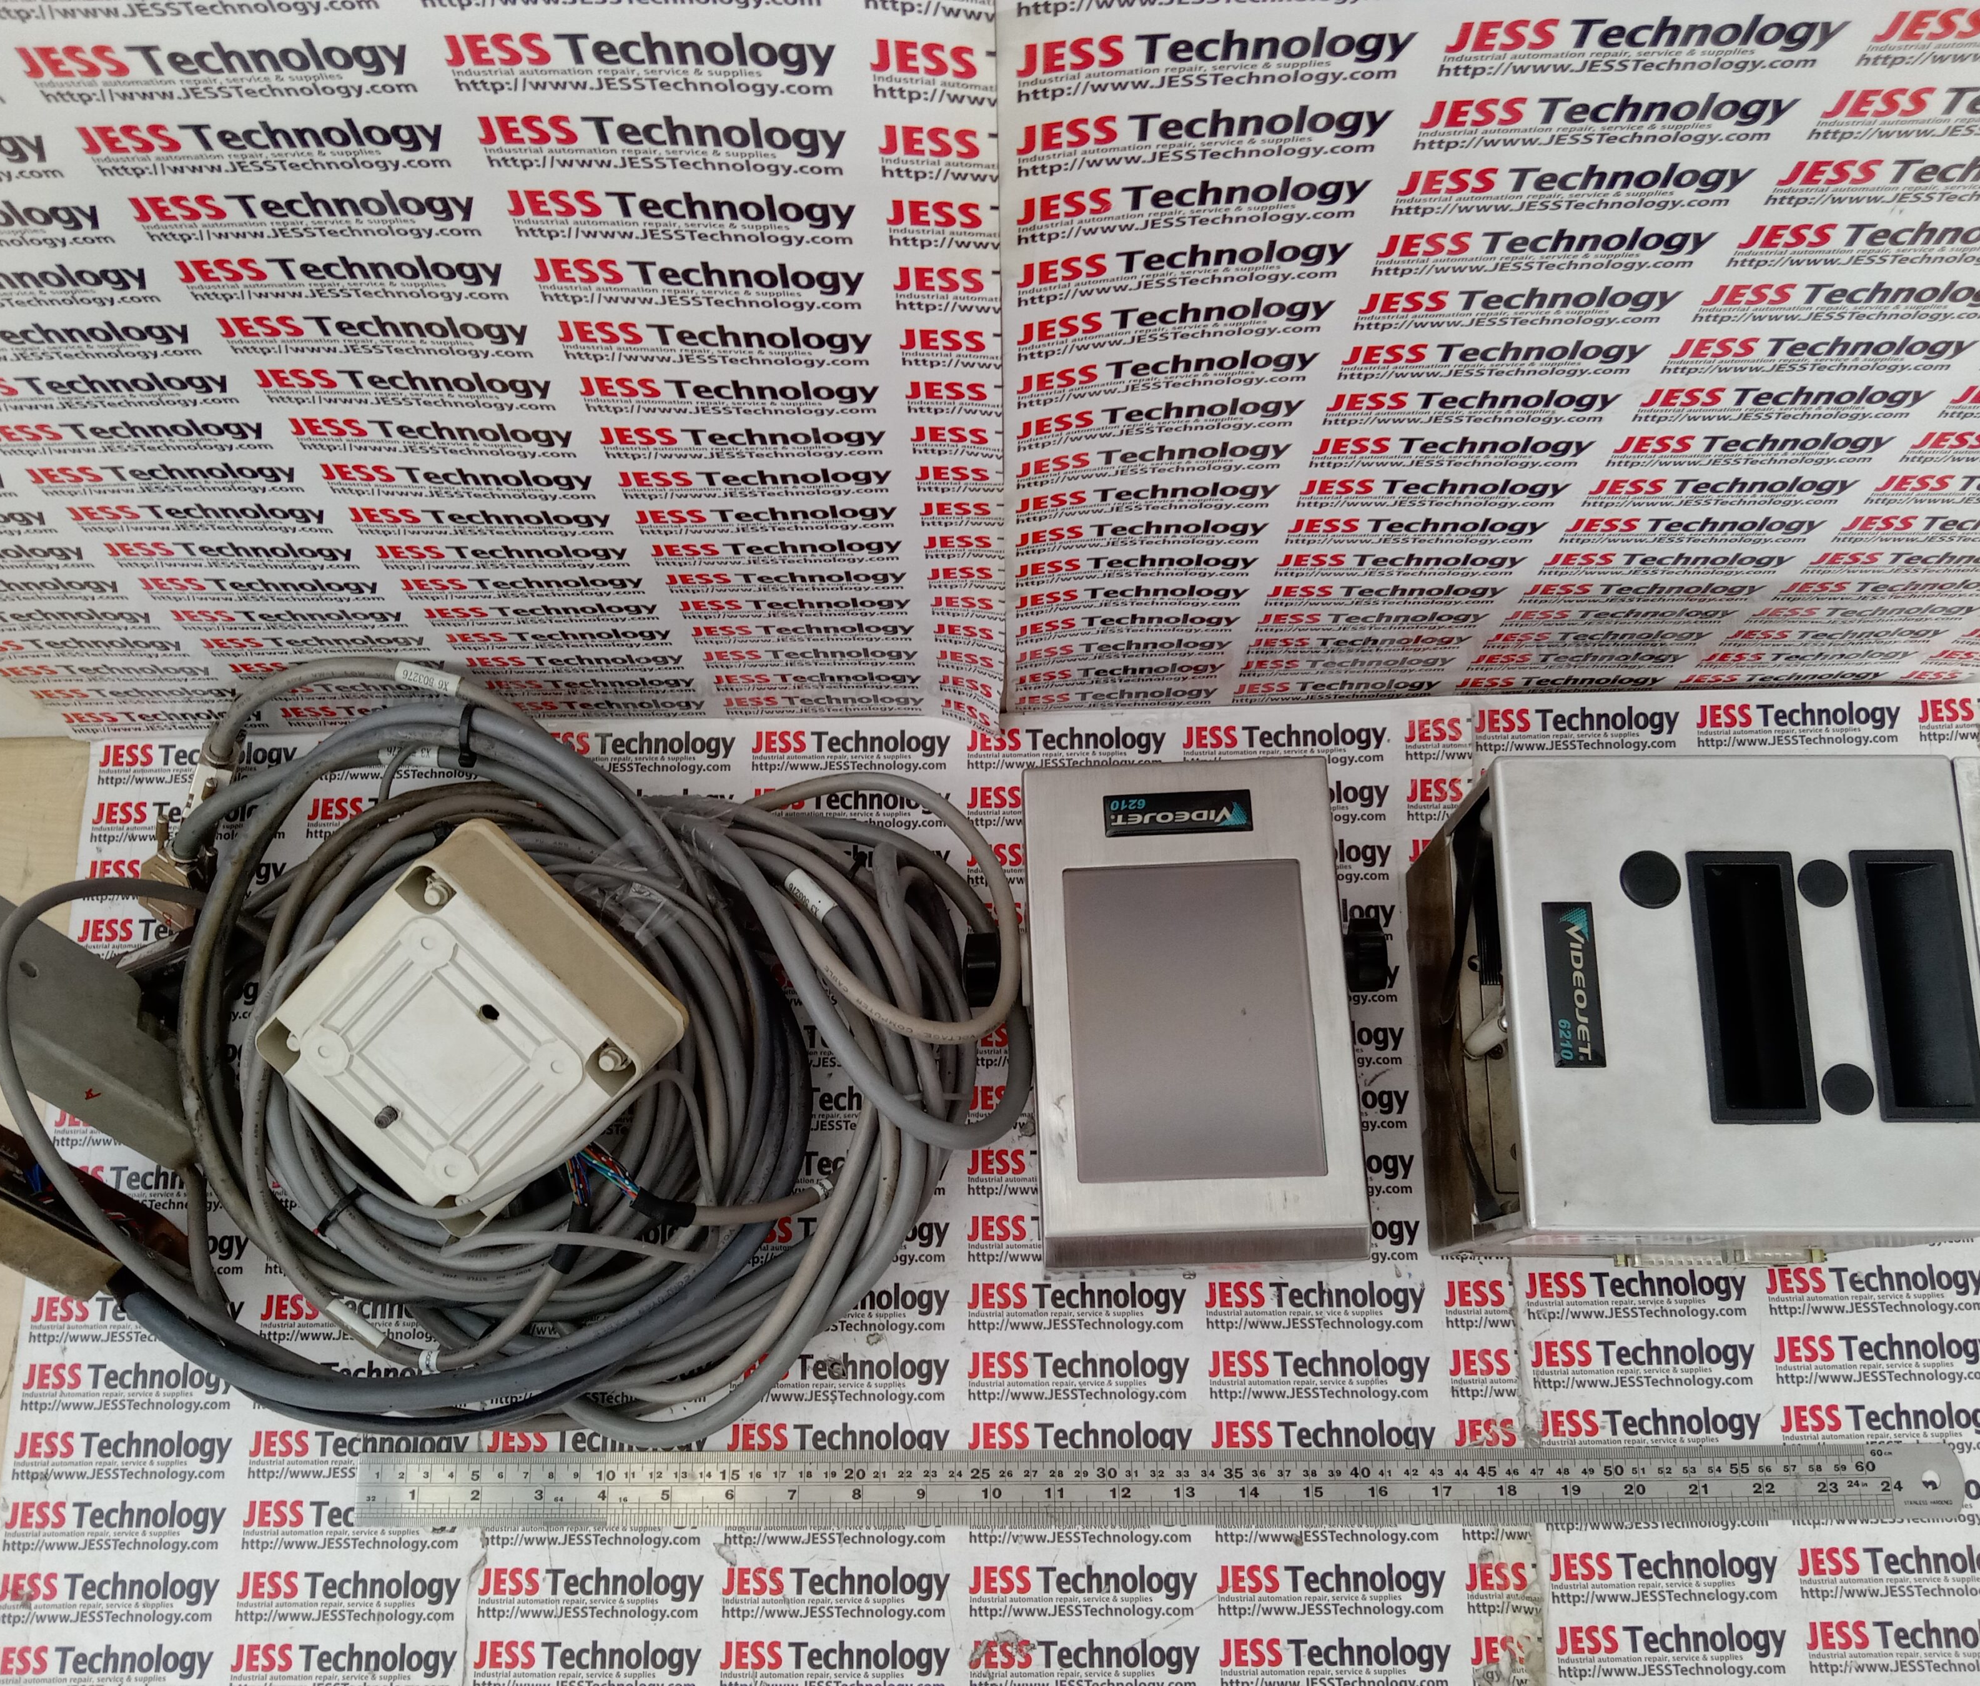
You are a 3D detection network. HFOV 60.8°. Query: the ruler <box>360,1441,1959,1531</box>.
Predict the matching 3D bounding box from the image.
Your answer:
[{"bbox_3d":[0.065,0.254,0.668,0.636,0.002,0.029,-1,73,1],"label":"ruler"}]

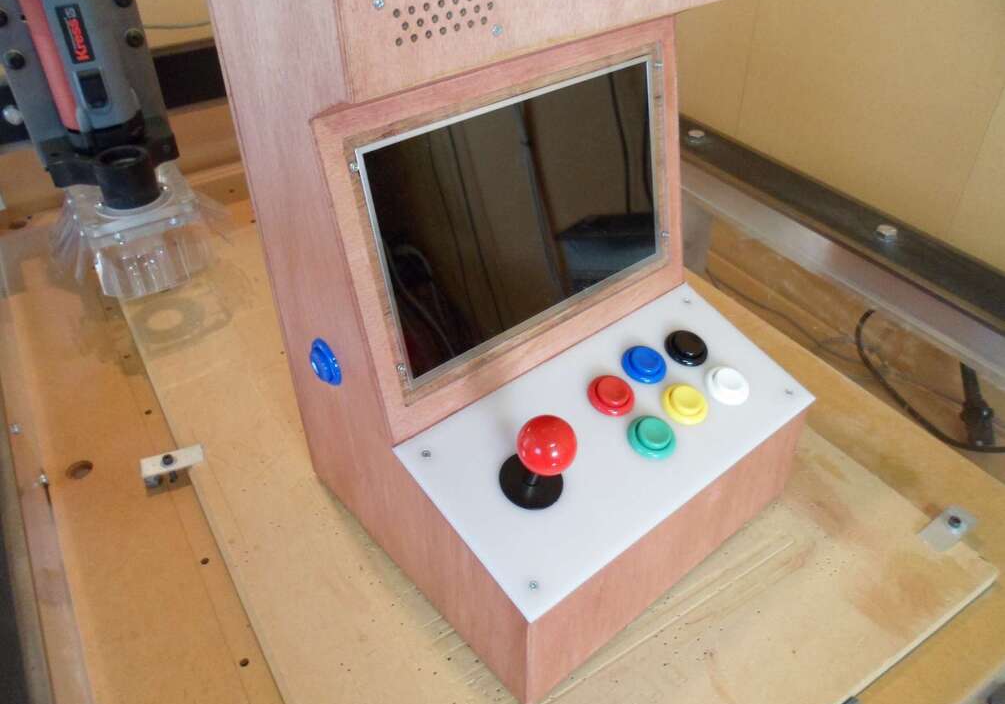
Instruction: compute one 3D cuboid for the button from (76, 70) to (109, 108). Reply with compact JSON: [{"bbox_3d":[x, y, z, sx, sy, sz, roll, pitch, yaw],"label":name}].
[{"bbox_3d":[-0.364,-0.233,0.669,0.018,0.032,0.008,-21,42,-24],"label":"button"}]

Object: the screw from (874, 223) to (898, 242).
[{"bbox_3d":[0.350,-0.108,0.687,0.018,0.008,0.018,-21,42,-24],"label":"screw"}]

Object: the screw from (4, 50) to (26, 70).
[{"bbox_3d":[-0.445,-0.267,0.690,0.018,0.018,0.011,-21,42,-24],"label":"screw"}]

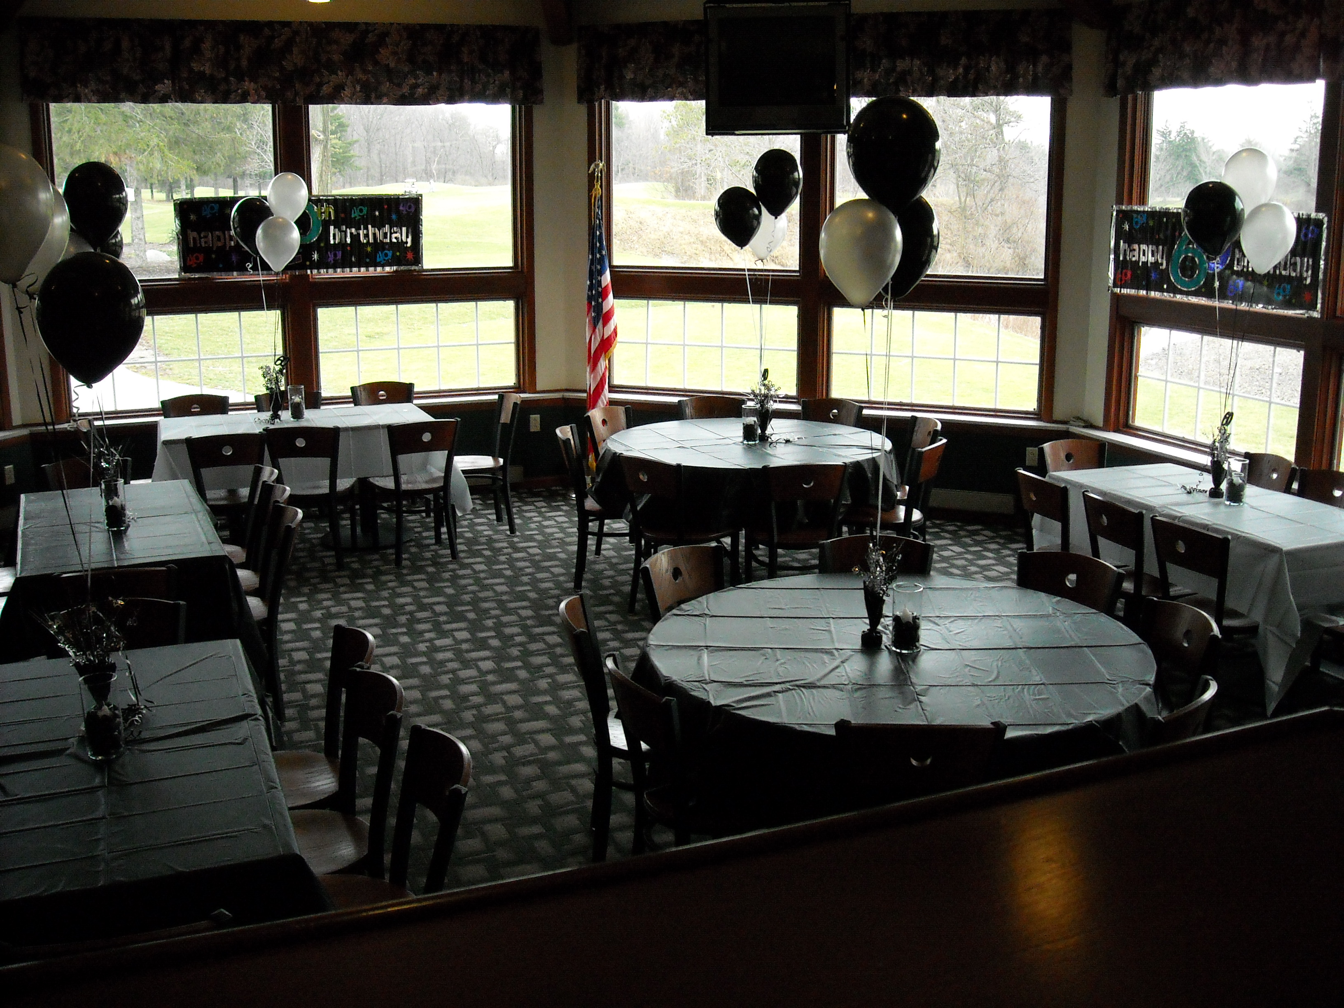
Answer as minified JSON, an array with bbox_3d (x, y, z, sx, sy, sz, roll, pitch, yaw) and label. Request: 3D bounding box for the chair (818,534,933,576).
[{"bbox_3d":[0.757,0.585,5.039,0.430,0.830,0.490,1,13,4],"label":"chair"}]

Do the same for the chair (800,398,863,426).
[{"bbox_3d":[0.891,-0.199,8.456,0.430,0.830,0.490,9,15,33],"label":"chair"}]

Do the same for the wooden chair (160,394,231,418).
[{"bbox_3d":[-3.067,-0.256,8.865,0.430,0.830,0.490,-5,14,-23],"label":"wooden chair"}]

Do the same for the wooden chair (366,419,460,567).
[{"bbox_3d":[-1.474,-0.110,7.887,0.420,0.830,0.490,-6,14,-23],"label":"wooden chair"}]

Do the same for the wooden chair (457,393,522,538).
[{"bbox_3d":[-1.204,-0.262,8.553,0.493,0.838,0.439,-5,14,-21],"label":"wooden chair"}]

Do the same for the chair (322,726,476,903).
[{"bbox_3d":[-0.725,0.976,3.164,0.520,0.840,0.440,-6,14,-23],"label":"chair"}]

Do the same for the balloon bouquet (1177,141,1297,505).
[{"bbox_3d":[2.430,-0.778,5.932,0.530,1.580,0.450,6,14,22],"label":"balloon bouquet"}]

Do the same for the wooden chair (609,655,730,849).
[{"bbox_3d":[0.094,0.844,3.900,0.490,0.830,0.430,-7,15,-27],"label":"wooden chair"}]

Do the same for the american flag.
[{"bbox_3d":[-0.488,-1.211,9.305,0.220,2.049,0.200,-1,13,-3],"label":"american flag"}]

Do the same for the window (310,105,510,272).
[{"bbox_3d":[-1.746,-2.145,9.193,1.386,1.126,0.089,-5,14,-21],"label":"window"}]

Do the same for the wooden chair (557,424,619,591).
[{"bbox_3d":[-0.359,0.002,7.459,0.520,0.840,0.440,0,13,-2],"label":"wooden chair"}]

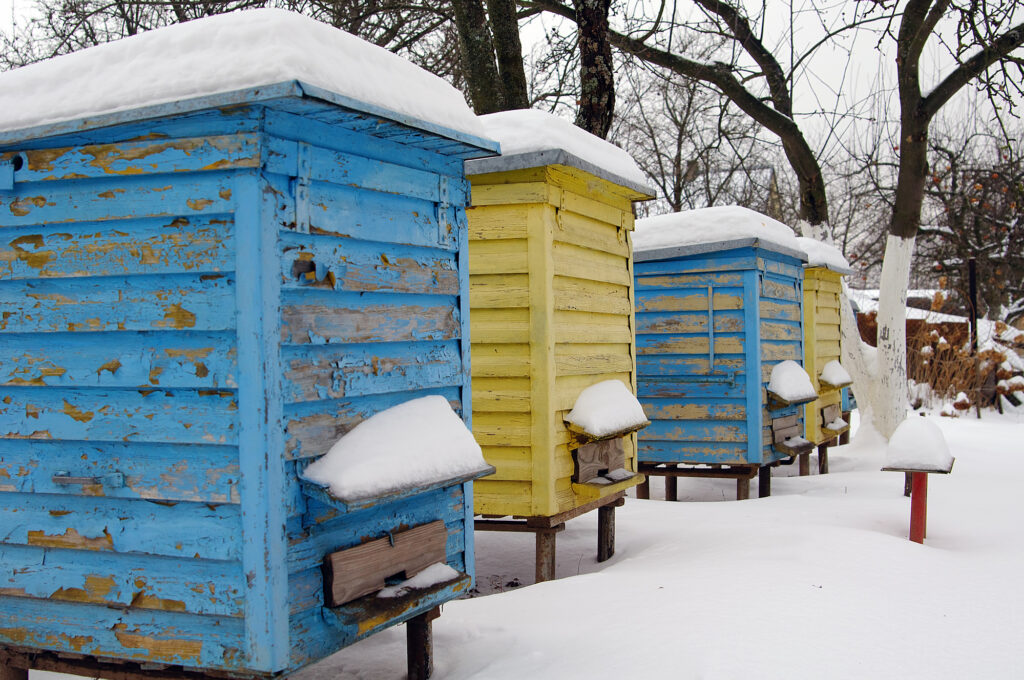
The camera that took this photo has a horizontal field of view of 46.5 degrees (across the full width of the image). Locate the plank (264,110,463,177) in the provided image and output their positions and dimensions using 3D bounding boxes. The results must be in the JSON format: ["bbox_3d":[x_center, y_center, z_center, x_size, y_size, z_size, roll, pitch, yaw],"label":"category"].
[{"bbox_3d":[-0.242,-0.332,2.067,0.020,0.036,0.614,-1,0,27],"label":"plank"}]

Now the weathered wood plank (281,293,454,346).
[{"bbox_3d":[-0.235,-0.040,2.066,0.020,0.087,0.557,-1,0,27],"label":"weathered wood plank"}]

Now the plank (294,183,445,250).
[{"bbox_3d":[-0.236,-0.213,2.071,0.020,0.087,0.510,-1,0,27],"label":"plank"}]

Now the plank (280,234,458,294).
[{"bbox_3d":[-0.237,-0.126,2.067,0.020,0.086,0.557,-1,0,27],"label":"plank"}]

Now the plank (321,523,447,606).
[{"bbox_3d":[-0.214,0.378,2.042,0.028,0.090,0.356,-1,0,27],"label":"plank"}]

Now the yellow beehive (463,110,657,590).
[{"bbox_3d":[-0.059,0.016,3.281,0.713,1.230,0.698,-1,0,24],"label":"yellow beehive"}]

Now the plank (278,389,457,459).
[{"bbox_3d":[-0.231,0.136,2.066,0.020,0.088,0.557,-1,0,27],"label":"plank"}]

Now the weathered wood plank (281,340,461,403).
[{"bbox_3d":[-0.233,0.048,2.066,0.020,0.088,0.557,-1,0,27],"label":"weathered wood plank"}]

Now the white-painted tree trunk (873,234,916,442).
[{"bbox_3d":[2.167,-0.020,6.750,0.190,1.160,0.190,3,0,0],"label":"white-painted tree trunk"}]

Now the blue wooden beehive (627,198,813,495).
[{"bbox_3d":[0.828,0.059,5.035,0.713,1.185,0.682,-1,0,27],"label":"blue wooden beehive"}]

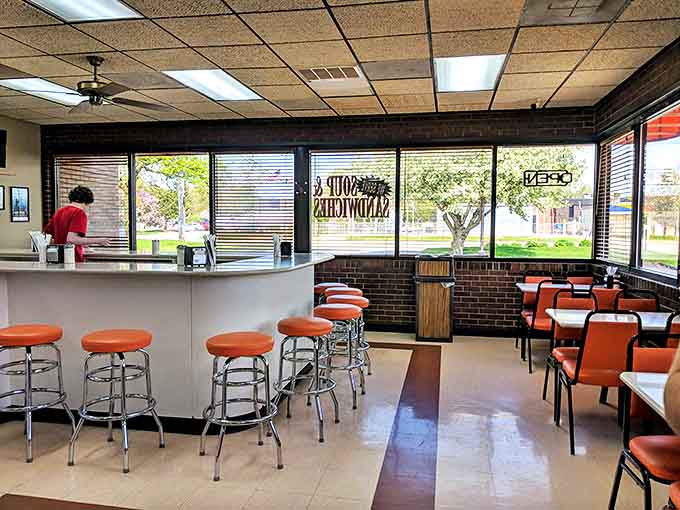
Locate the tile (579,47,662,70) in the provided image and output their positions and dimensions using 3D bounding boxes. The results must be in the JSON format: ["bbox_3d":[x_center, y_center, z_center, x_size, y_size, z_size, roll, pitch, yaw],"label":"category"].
[{"bbox_3d":[2.287,-1.622,4.380,0.540,0.025,0.600,1,4,11],"label":"tile"}]

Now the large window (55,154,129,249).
[{"bbox_3d":[-3.493,-0.740,7.474,1.170,1.350,0.090,1,4,11],"label":"large window"}]

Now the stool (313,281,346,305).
[{"bbox_3d":[-0.109,0.686,5.704,0.410,0.760,0.410,1,4,11],"label":"stool"}]

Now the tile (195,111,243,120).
[{"bbox_3d":[-1.538,-1.797,6.825,0.600,0.025,0.354,1,4,11],"label":"tile"}]

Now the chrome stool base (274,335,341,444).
[{"bbox_3d":[-0.233,0.844,3.553,0.430,0.640,0.430,1,4,11],"label":"chrome stool base"}]

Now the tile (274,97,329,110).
[{"bbox_3d":[-0.451,-1.757,6.138,0.600,0.025,0.600,1,4,11],"label":"tile"}]

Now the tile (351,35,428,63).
[{"bbox_3d":[0.400,-1.605,4.107,0.610,0.025,0.610,1,4,11],"label":"tile"}]

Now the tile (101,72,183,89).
[{"bbox_3d":[-1.877,-1.692,5.169,0.600,0.025,0.600,1,4,11],"label":"tile"}]

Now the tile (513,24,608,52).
[{"bbox_3d":[1.597,-1.581,3.868,0.610,0.025,0.610,1,4,11],"label":"tile"}]

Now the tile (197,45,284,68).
[{"bbox_3d":[-0.799,-1.627,4.332,0.600,0.025,0.600,1,4,11],"label":"tile"}]

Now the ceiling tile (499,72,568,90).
[{"bbox_3d":[1.821,-1.656,5.039,0.605,0.020,0.605,1,4,11],"label":"ceiling tile"}]

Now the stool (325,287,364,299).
[{"bbox_3d":[0.043,0.693,5.363,0.430,0.720,0.430,1,4,11],"label":"stool"}]

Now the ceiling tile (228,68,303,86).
[{"bbox_3d":[-0.680,-1.665,4.926,0.600,0.025,0.600,1,4,11],"label":"ceiling tile"}]

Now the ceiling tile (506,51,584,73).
[{"bbox_3d":[1.707,-1.621,4.456,0.605,0.020,0.605,1,4,11],"label":"ceiling tile"}]

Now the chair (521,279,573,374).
[{"bbox_3d":[2.111,0.695,5.321,0.450,0.900,0.540,1,4,11],"label":"chair"}]

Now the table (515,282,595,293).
[{"bbox_3d":[2.348,0.721,5.447,0.980,0.756,0.620,1,4,11],"label":"table"}]

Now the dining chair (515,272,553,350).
[{"bbox_3d":[2.147,0.632,5.639,0.460,0.840,0.560,1,4,11],"label":"dining chair"}]

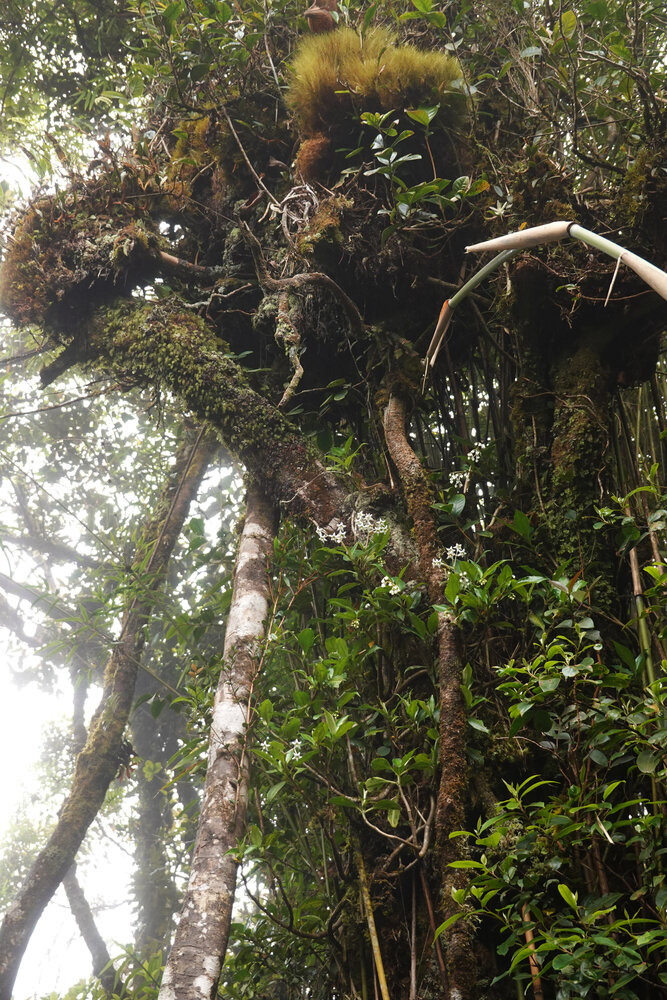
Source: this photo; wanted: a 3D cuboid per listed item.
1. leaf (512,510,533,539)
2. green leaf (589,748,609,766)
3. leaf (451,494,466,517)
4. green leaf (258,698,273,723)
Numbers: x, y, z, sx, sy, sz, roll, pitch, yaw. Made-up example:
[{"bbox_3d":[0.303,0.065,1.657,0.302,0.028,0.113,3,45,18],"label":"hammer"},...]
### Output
[{"bbox_3d":[0.526,0.068,3.400,0.047,0.091,0.016,-27,-14,2],"label":"leaf"},{"bbox_3d":[0.650,0.632,3.000,0.062,0.033,0.016,42,-9,14],"label":"green leaf"},{"bbox_3d":[0.338,0.015,3.300,0.043,0.067,0.016,11,-14,8],"label":"leaf"},{"bbox_3d":[-0.178,0.551,3.200,0.039,0.069,0.016,-1,-14,-4],"label":"green leaf"}]

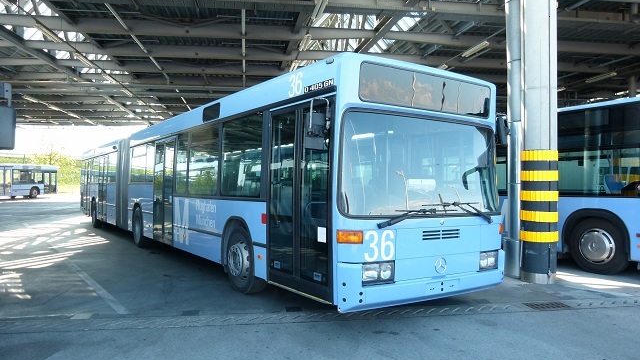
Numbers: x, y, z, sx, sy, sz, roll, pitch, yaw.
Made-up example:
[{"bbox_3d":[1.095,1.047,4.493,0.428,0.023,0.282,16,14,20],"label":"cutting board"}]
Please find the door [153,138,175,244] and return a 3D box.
[{"bbox_3d":[-3.315,0.263,9.901,0.080,2.200,1.420,1,-2,-34],"label":"door"}]

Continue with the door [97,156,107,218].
[{"bbox_3d":[-7.542,0.343,16.095,0.080,2.200,1.420,2,-2,-35],"label":"door"}]

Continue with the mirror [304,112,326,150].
[{"bbox_3d":[-0.043,-0.465,4.432,0.190,0.370,0.120,1,-2,-34],"label":"mirror"}]

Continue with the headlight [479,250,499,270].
[{"bbox_3d":[2.049,0.983,5.692,0.390,0.230,0.100,1,-2,-34],"label":"headlight"}]

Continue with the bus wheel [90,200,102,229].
[{"bbox_3d":[-8.285,1.318,17.338,0.320,0.950,0.950,2,-2,-35],"label":"bus wheel"}]

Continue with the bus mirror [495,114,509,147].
[{"bbox_3d":[2.422,-0.657,6.133,0.190,0.380,0.120,1,-2,-34],"label":"bus mirror"}]

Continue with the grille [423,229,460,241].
[{"bbox_3d":[1.349,0.610,5.152,0.600,0.100,0.040,1,-2,-34],"label":"grille"}]

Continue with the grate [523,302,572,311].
[{"bbox_3d":[3.035,1.684,6.109,0.540,0.030,0.370,1,-1,-13],"label":"grate"}]

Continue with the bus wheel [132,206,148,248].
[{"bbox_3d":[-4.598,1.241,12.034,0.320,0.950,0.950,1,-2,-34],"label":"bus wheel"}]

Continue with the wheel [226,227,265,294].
[{"bbox_3d":[-1.033,1.163,6.732,0.290,0.950,0.950,1,-2,-34],"label":"wheel"}]

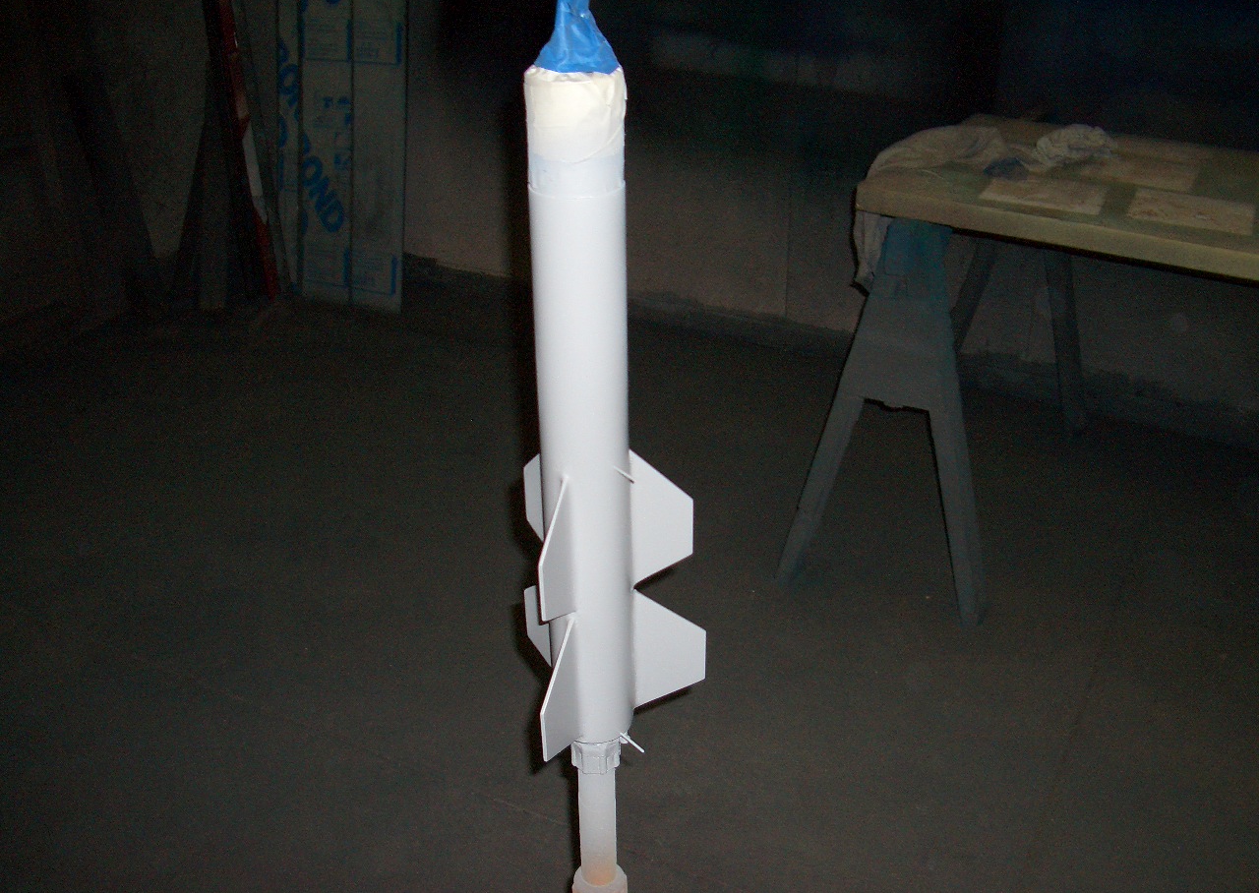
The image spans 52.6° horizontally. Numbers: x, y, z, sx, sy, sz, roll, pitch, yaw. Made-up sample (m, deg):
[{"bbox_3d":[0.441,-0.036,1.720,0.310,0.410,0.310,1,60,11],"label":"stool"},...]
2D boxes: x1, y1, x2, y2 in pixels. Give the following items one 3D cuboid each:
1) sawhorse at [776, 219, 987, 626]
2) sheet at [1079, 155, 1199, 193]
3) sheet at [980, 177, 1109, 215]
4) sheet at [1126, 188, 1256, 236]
[{"bbox_3d":[0.752,-0.233,2.889,0.432,0.783,1.015,13,30,26],"label":"sawhorse"},{"bbox_3d":[1.013,-0.546,2.530,0.201,0.006,0.156,13,31,26],"label":"sheet"},{"bbox_3d":[0.785,-0.478,2.405,0.214,0.006,0.154,11,29,22],"label":"sheet"},{"bbox_3d":[1.016,-0.426,2.296,0.203,0.006,0.188,12,30,23],"label":"sheet"}]

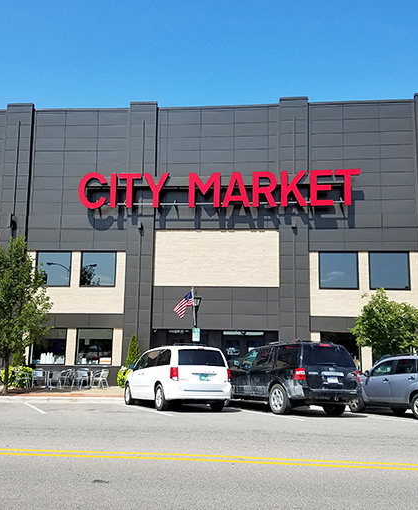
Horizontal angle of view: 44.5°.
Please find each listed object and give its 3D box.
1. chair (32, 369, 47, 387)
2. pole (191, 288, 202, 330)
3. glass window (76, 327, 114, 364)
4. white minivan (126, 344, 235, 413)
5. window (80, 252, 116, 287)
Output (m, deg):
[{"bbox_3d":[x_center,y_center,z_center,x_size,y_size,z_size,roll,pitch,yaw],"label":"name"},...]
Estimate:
[{"bbox_3d":[-6.930,5.027,20.856,0.560,0.790,0.580,1,-8,-4],"label":"chair"},{"bbox_3d":[-0.479,3.086,18.452,0.400,3.616,0.400,0,-10,5],"label":"pole"},{"bbox_3d":[-4.874,3.923,21.798,1.610,1.520,0.120,0,-8,5],"label":"glass window"},{"bbox_3d":[-1.235,3.933,16.431,2.000,1.790,5.150,7,-13,-25],"label":"white minivan"},{"bbox_3d":[-4.778,0.625,22.101,1.562,1.551,0.120,0,-10,5],"label":"window"}]

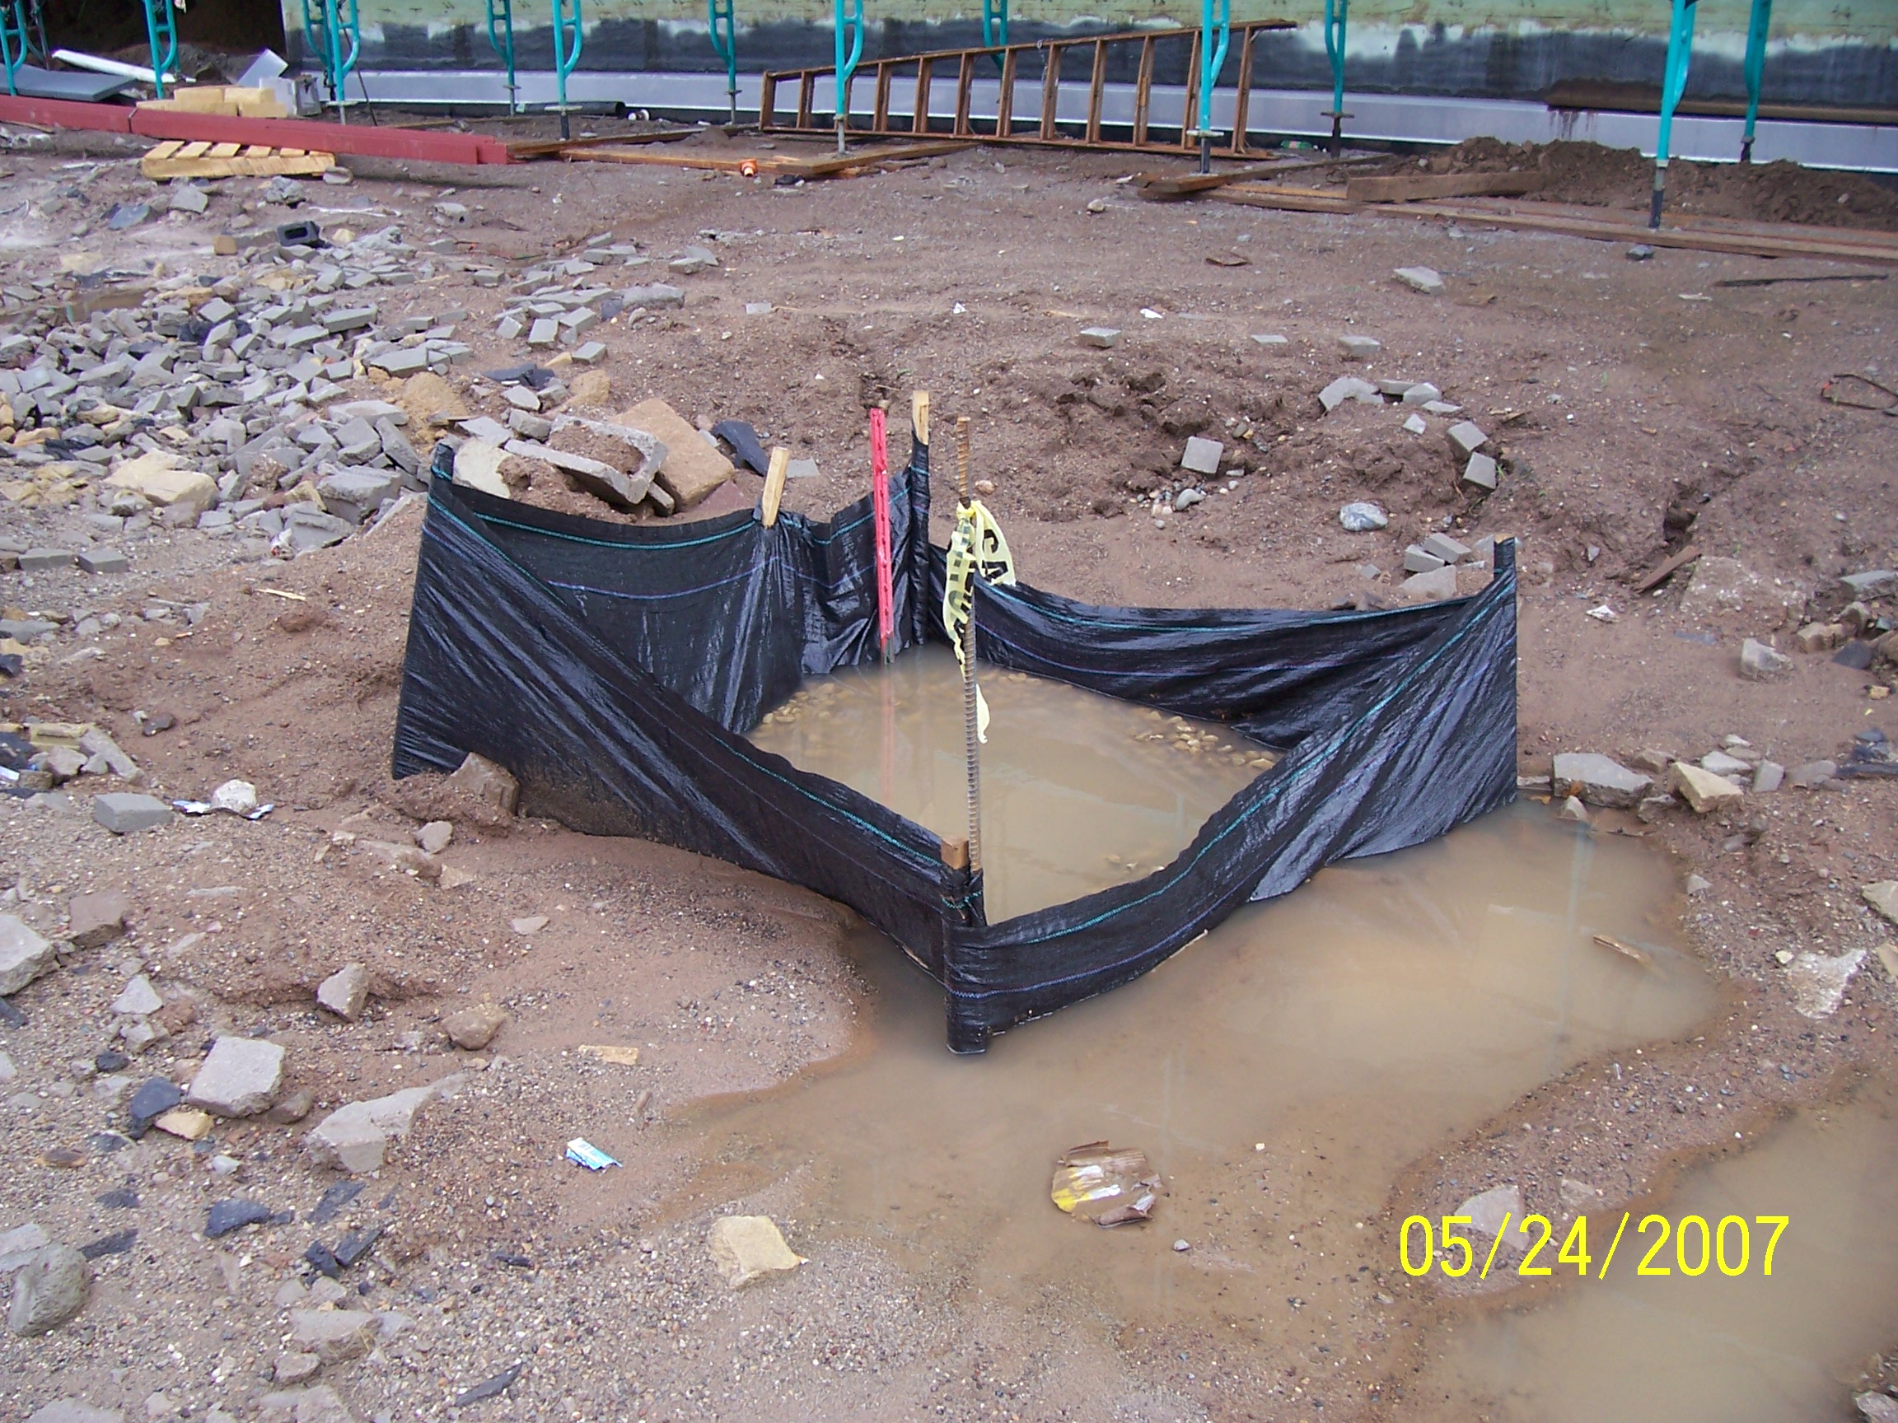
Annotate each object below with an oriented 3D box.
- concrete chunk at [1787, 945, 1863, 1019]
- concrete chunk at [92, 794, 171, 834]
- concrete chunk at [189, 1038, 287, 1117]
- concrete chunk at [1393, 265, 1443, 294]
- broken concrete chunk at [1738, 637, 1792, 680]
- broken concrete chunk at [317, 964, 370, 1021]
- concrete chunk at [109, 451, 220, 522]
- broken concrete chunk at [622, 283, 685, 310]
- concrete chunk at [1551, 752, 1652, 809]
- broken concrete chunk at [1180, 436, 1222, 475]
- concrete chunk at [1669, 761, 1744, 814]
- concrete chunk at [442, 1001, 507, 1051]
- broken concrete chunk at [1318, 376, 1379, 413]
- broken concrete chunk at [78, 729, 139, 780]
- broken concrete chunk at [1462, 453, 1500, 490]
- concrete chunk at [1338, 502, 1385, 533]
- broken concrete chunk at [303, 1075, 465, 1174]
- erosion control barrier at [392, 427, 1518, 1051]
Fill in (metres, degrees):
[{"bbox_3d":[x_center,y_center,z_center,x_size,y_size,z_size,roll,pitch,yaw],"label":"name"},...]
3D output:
[{"bbox_3d":[1.428,0.442,3.043,0.120,0.050,0.140,-5,22,-11],"label":"concrete chunk"},{"bbox_3d":[-1.593,0.199,3.635,0.153,0.050,0.075,9,23,23],"label":"concrete chunk"},{"bbox_3d":[-1.071,0.549,2.802,0.122,0.055,0.115,-1,30,-2],"label":"concrete chunk"},{"bbox_3d":[1.688,-1.554,6.702,0.176,0.070,0.176,9,23,23],"label":"concrete chunk"},{"bbox_3d":[1.845,-0.117,4.212,0.112,0.075,0.085,8,23,20],"label":"broken concrete chunk"},{"bbox_3d":[-0.971,0.450,2.985,0.075,0.070,0.060,-15,26,-32],"label":"broken concrete chunk"},{"bbox_3d":[-2.195,-0.632,5.212,0.317,0.130,0.235,-7,22,-17],"label":"concrete chunk"},{"bbox_3d":[-1.206,-1.694,7.621,0.255,0.080,0.190,-3,22,-7],"label":"broken concrete chunk"},{"bbox_3d":[1.330,0.140,3.800,0.196,0.060,0.158,10,24,25],"label":"concrete chunk"},{"bbox_3d":[0.750,-0.761,5.548,0.105,0.065,0.100,6,60,14],"label":"broken concrete chunk"},{"bbox_3d":[1.566,0.156,3.856,0.145,0.065,0.115,5,22,14],"label":"concrete chunk"},{"bbox_3d":[-0.753,0.498,2.961,0.095,0.050,0.075,0,22,0],"label":"concrete chunk"},{"bbox_3d":[1.232,-0.980,5.754,0.185,0.095,0.115,0,22,0],"label":"broken concrete chunk"},{"bbox_3d":[-1.752,0.088,3.884,0.174,0.075,0.062,20,29,41],"label":"broken concrete chunk"},{"bbox_3d":[1.497,-0.674,5.249,0.090,0.060,0.098,11,56,26],"label":"broken concrete chunk"},{"bbox_3d":[1.155,-0.546,5.217,0.125,0.065,0.095,0,22,0],"label":"concrete chunk"},{"bbox_3d":[-0.796,0.580,2.632,0.213,0.065,0.116,-19,28,-39],"label":"broken concrete chunk"},{"bbox_3d":[0.019,-0.168,3.726,1.570,0.770,1.590,-20,29,-40],"label":"erosion control barrier"}]

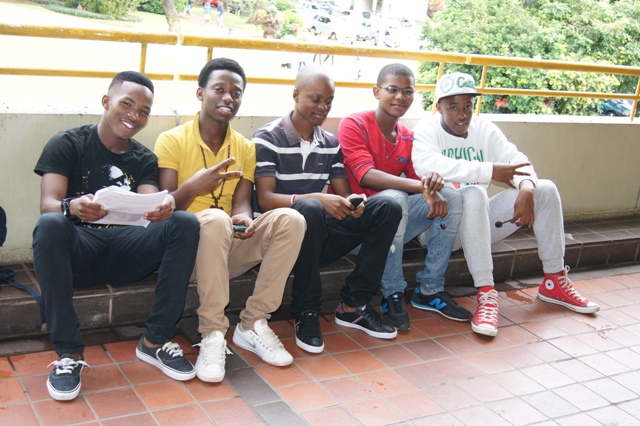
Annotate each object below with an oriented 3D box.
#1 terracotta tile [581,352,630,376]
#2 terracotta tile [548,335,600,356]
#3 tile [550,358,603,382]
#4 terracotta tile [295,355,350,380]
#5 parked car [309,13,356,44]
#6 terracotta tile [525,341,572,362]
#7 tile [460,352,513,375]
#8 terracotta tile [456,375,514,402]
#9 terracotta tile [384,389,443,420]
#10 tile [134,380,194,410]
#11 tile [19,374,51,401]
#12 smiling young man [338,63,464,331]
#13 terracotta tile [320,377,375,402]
[{"bbox_3d":[1.153,0.621,3.248,0.155,0.014,0.155,-3,19,-31],"label":"terracotta tile"},{"bbox_3d":[1.070,0.572,3.380,0.155,0.014,0.155,-3,19,-31],"label":"terracotta tile"},{"bbox_3d":[1.029,0.634,3.204,0.156,0.012,0.156,-3,19,-32],"label":"tile"},{"bbox_3d":[0.013,0.577,2.948,0.156,0.012,0.156,-3,19,-32],"label":"terracotta tile"},{"bbox_3d":[0.946,-12.460,54.000,1.680,1.480,3.900,-5,19,-34],"label":"parked car"},{"bbox_3d":[0.931,0.579,3.295,0.155,0.014,0.155,-3,19,-31],"label":"terracotta tile"},{"bbox_3d":[0.655,0.593,3.138,0.154,0.015,0.154,-3,19,-32],"label":"tile"},{"bbox_3d":[0.606,0.654,2.942,0.156,0.012,0.156,-3,19,-32],"label":"terracotta tile"},{"bbox_3d":[0.319,0.660,2.739,0.155,0.014,0.155,-3,19,-31],"label":"terracotta tile"},{"bbox_3d":[-0.503,0.595,2.593,0.155,0.014,0.155,-3,19,-31],"label":"tile"},{"bbox_3d":[-0.865,0.560,2.560,0.154,0.015,0.154,-3,19,-32],"label":"tile"},{"bbox_3d":[0.352,-0.115,3.553,0.523,1.059,0.672,-3,19,-32],"label":"smiling young man"},{"bbox_3d":[0.097,0.623,2.794,0.153,0.014,0.156,-3,18,-31],"label":"terracotta tile"}]

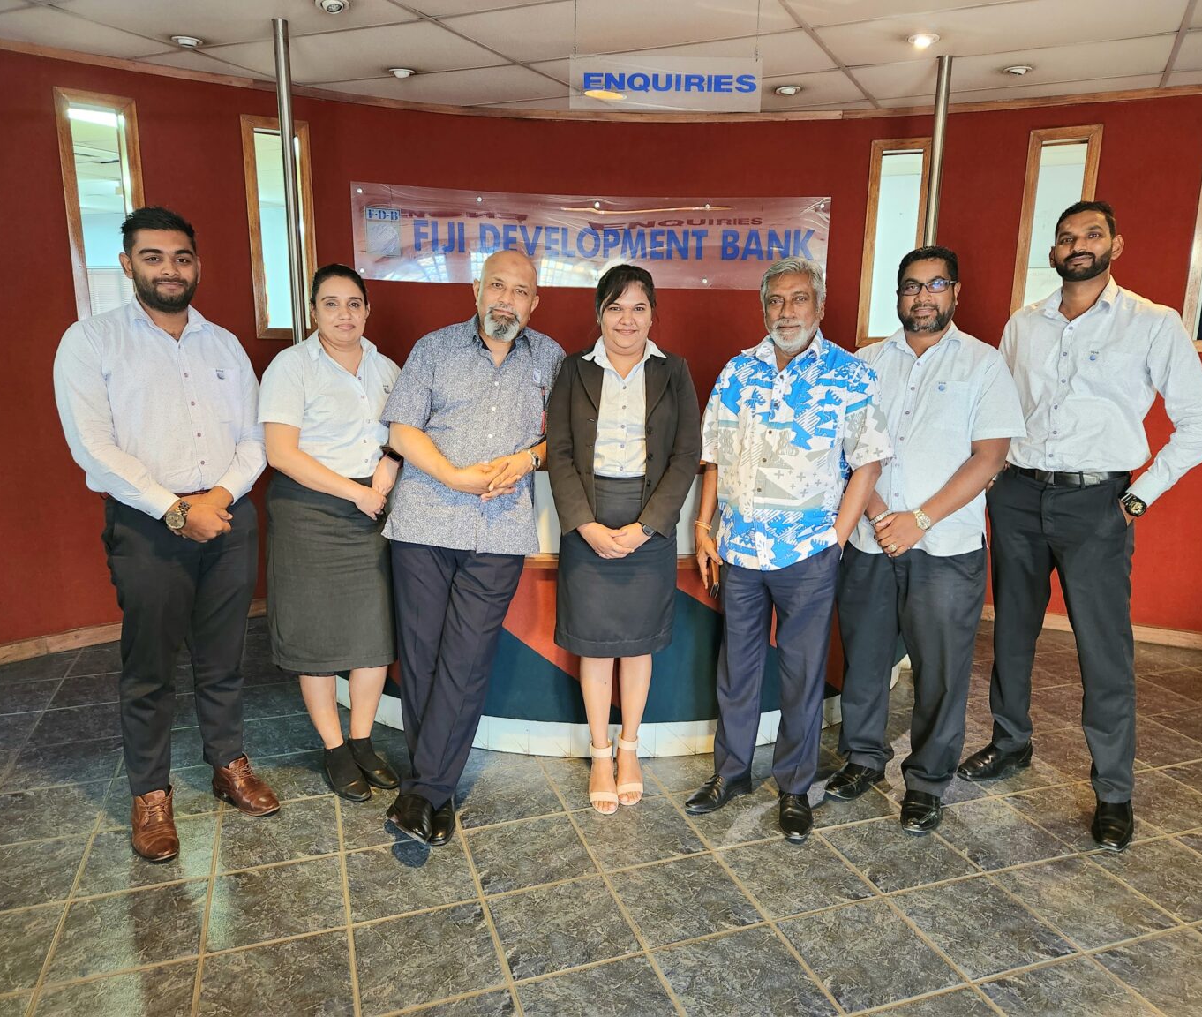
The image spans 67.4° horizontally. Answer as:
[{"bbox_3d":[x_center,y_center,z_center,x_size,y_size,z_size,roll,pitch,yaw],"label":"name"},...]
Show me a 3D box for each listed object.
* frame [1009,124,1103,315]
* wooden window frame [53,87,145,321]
[{"bbox_3d":[2.176,-1.279,4.326,0.305,1.010,0.070,6,13,25],"label":"frame"},{"bbox_3d":[-2.132,-1.245,3.890,0.305,1.010,0.070,-8,14,-37],"label":"wooden window frame"}]

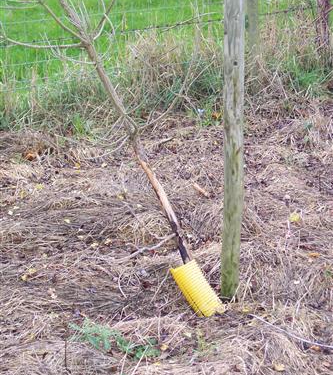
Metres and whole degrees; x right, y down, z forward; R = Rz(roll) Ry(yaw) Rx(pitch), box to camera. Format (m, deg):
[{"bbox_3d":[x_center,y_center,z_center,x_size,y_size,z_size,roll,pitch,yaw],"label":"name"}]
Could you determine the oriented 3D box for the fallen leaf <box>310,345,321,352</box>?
[{"bbox_3d":[0.530,0.572,4.748,0.035,0.011,0.030,0,15,0],"label":"fallen leaf"}]

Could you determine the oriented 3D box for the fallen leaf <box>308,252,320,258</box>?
[{"bbox_3d":[0.645,0.292,5.826,0.051,0.013,0.042,0,15,0],"label":"fallen leaf"}]

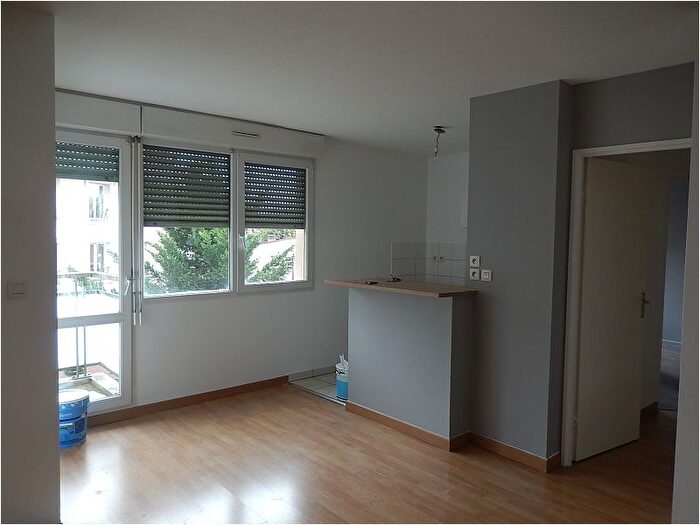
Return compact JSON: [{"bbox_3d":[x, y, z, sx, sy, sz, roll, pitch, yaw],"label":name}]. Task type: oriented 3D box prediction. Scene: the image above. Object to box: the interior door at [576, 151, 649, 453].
[{"bbox_3d":[1.852,0.327,3.569,0.753,2.034,0.045,-1,4,-31],"label":"interior door"}]

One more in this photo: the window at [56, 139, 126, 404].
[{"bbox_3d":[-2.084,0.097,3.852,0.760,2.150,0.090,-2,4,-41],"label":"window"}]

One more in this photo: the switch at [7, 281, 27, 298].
[{"bbox_3d":[-1.515,0.124,2.303,0.082,0.084,0.012,-2,4,-41],"label":"switch"}]

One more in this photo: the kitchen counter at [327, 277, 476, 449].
[{"bbox_3d":[0.447,0.749,4.066,0.688,1.137,1.193,-2,4,-41],"label":"kitchen counter"}]

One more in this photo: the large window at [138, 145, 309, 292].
[{"bbox_3d":[-1.066,-0.344,4.719,1.752,1.305,0.090,-2,4,-41],"label":"large window"}]

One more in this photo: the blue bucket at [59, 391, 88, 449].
[{"bbox_3d":[-2.075,1.141,3.664,0.325,0.330,0.325,-2,4,-41],"label":"blue bucket"}]

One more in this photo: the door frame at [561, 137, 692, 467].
[{"bbox_3d":[1.756,0.343,3.049,0.110,2.093,0.860,-2,4,-41],"label":"door frame"}]

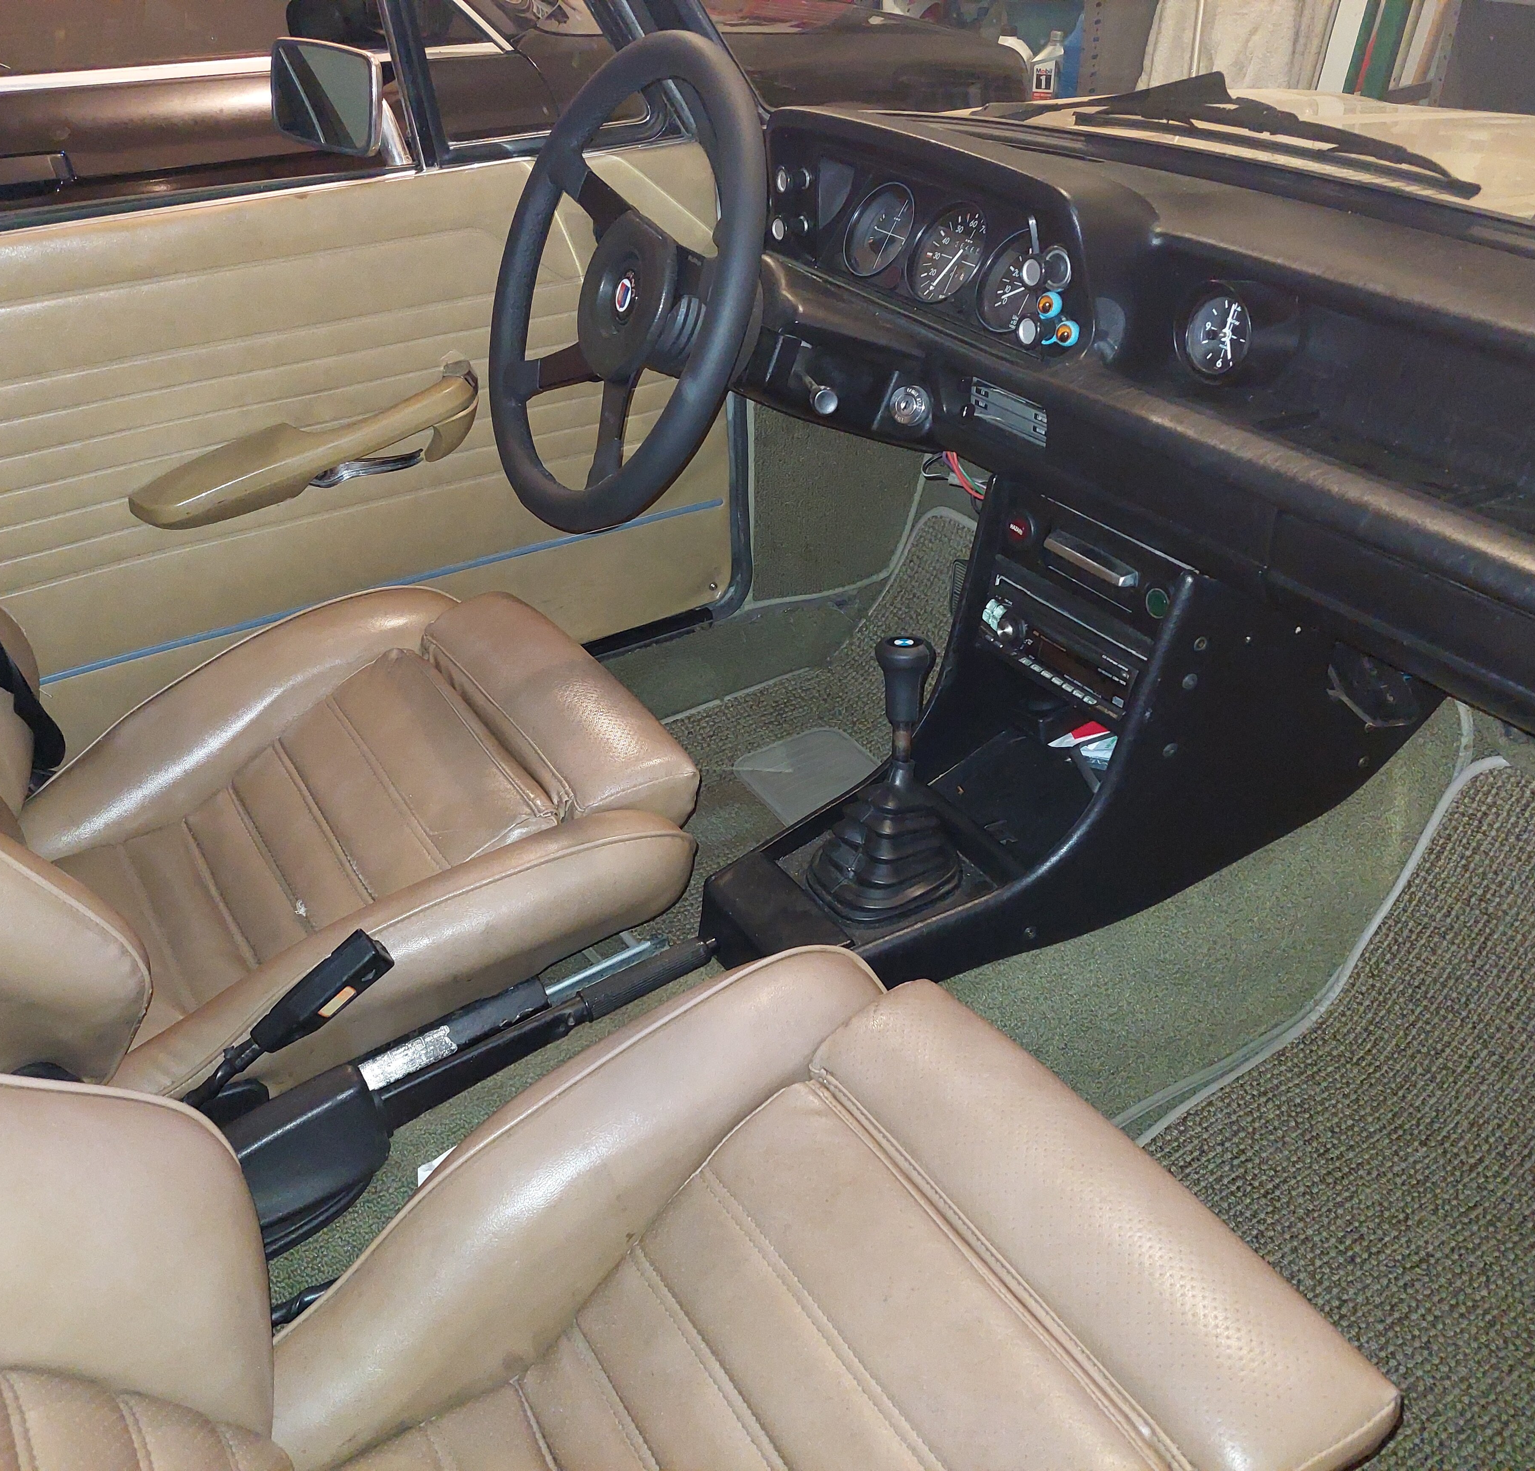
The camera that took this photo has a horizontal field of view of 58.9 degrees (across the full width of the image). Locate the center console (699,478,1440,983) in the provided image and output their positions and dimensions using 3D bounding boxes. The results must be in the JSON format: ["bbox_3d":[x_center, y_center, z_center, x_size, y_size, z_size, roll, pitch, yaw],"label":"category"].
[{"bbox_3d":[0.283,-0.037,1.175,0.730,0.360,0.225,-21,38,-26],"label":"center console"}]

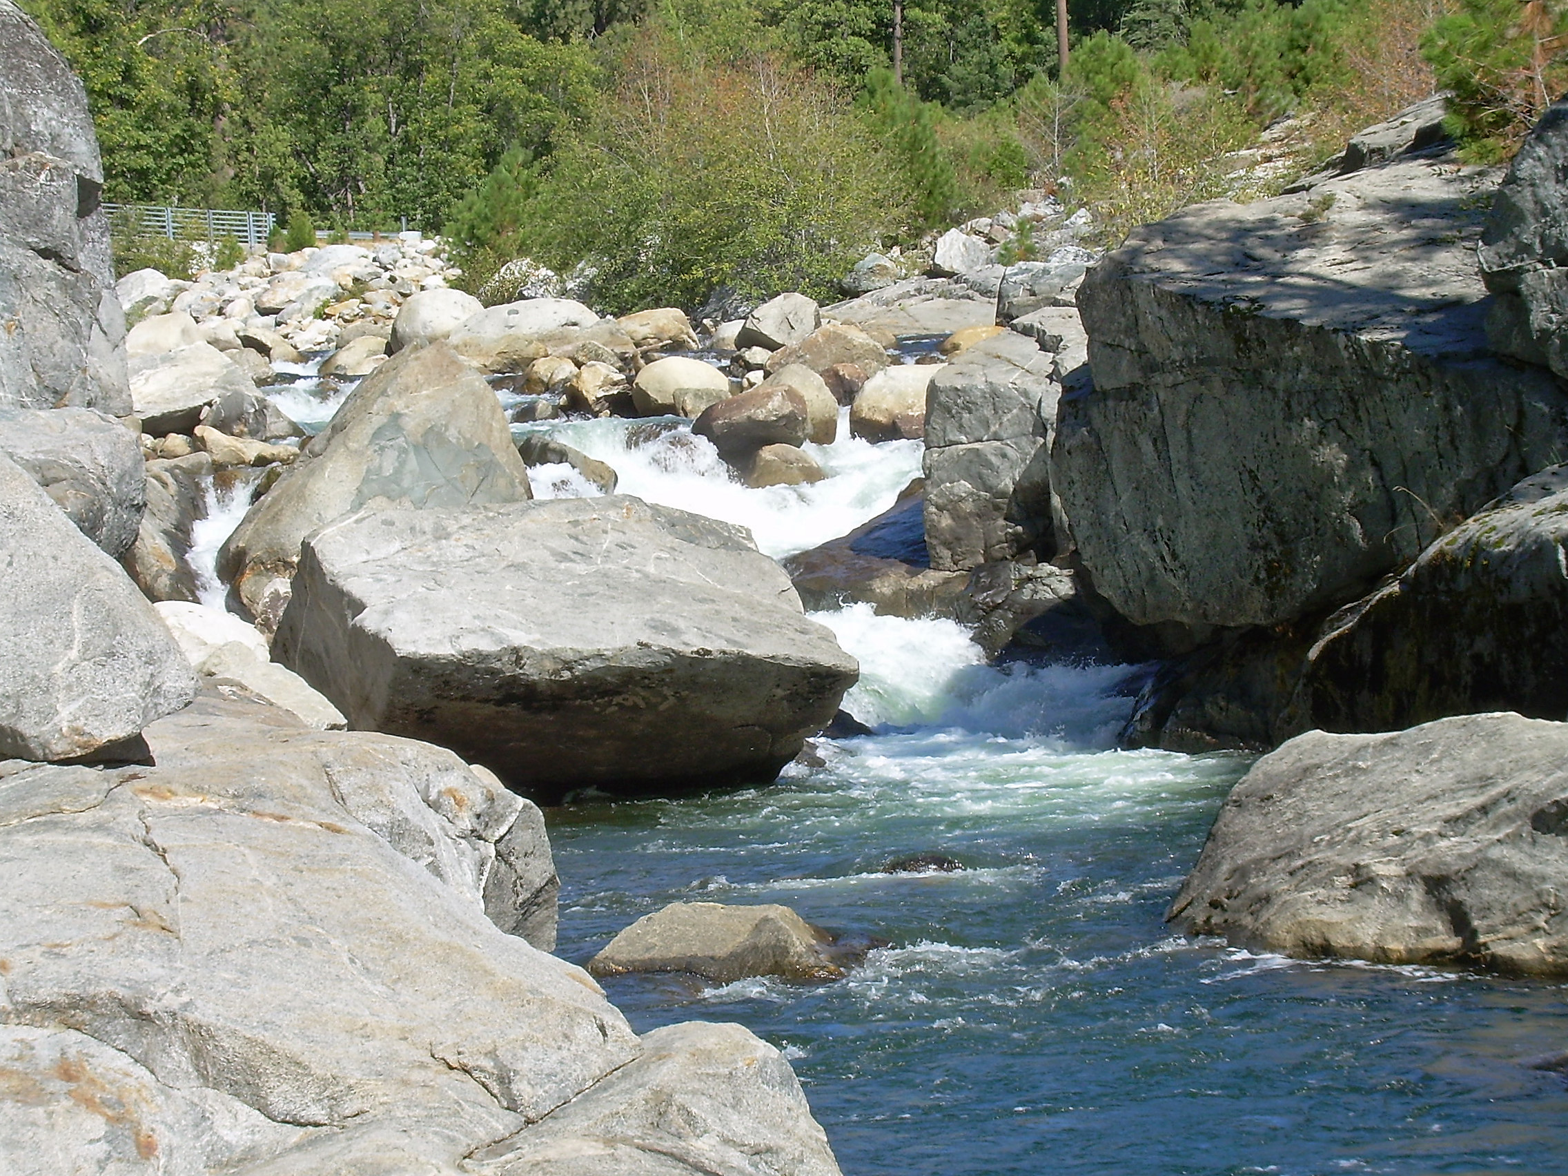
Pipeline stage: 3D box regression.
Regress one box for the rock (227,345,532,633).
[{"bbox_3d":[-4.517,-1.150,56.000,3.292,3.260,3.100,0,5,0],"label":"rock"}]

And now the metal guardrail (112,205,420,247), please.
[{"bbox_3d":[-17.320,-11.956,165.000,10.260,1.350,1.000,-2,5,-20],"label":"metal guardrail"}]

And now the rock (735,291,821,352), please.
[{"bbox_3d":[-0.100,-4.388,82.000,1.380,0.965,1.200,0,5,0],"label":"rock"}]

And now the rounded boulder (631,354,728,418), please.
[{"bbox_3d":[-1.468,-2.884,71.000,1.404,0.868,1.250,0,5,0],"label":"rounded boulder"}]

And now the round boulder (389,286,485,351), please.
[{"bbox_3d":[-6.008,-4.614,86.000,1.538,1.202,1.500,0,5,0],"label":"round boulder"}]

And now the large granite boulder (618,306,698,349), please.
[{"bbox_3d":[-2.533,-5.264,101.000,1.660,0.890,1.300,0,5,-1],"label":"large granite boulder"}]

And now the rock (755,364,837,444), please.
[{"bbox_3d":[0.151,-2.566,69.000,1.127,1.127,1.100,0,5,0],"label":"rock"}]

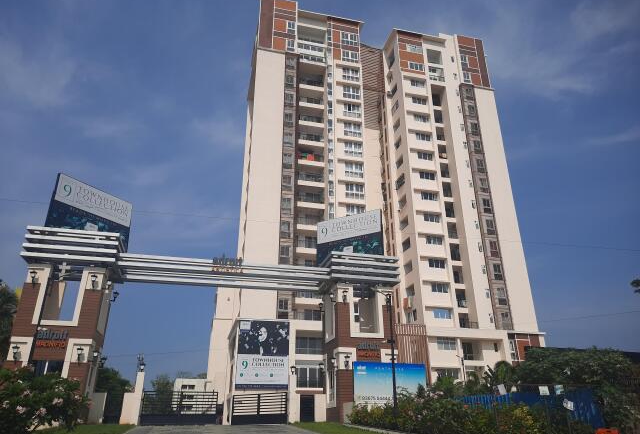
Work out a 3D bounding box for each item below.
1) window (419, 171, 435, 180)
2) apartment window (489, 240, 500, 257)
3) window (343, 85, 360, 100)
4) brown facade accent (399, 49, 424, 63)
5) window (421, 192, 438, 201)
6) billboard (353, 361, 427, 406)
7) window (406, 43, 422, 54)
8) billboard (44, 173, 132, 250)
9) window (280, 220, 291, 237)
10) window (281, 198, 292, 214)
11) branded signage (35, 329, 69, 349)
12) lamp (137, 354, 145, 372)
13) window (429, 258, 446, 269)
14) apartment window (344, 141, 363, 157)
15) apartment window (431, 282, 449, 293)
[{"bbox_3d":[14.163,-5.359,61.070,2.263,1.246,0.200,6,-24,-14],"label":"window"},{"bbox_3d":[21.901,4.051,58.042,1.110,2.190,0.200,6,-25,-13],"label":"apartment window"},{"bbox_3d":[4.352,-17.017,63.413,2.374,2.300,0.200,6,-24,-13],"label":"window"},{"bbox_3d":[13.515,-23.456,67.744,3.870,1.870,0.150,6,-25,-13],"label":"brown facade accent"},{"bbox_3d":[14.136,-2.588,59.184,2.300,1.180,0.200,6,-25,-13],"label":"window"},{"bbox_3d":[4.904,11.723,32.421,5.453,2.783,0.200,6,-24,-14],"label":"billboard"},{"bbox_3d":[14.098,-24.951,68.640,2.509,1.468,0.150,6,-24,-13],"label":"window"},{"bbox_3d":[-17.504,-0.035,35.483,0.300,4.450,6.400,-13,-27,28],"label":"billboard"},{"bbox_3d":[-3.936,1.398,52.671,0.995,1.997,0.150,6,-24,-13],"label":"window"},{"bbox_3d":[-3.910,-1.324,54.127,1.243,1.954,0.200,6,-24,-13],"label":"window"},{"bbox_3d":[-17.136,7.832,29.583,1.753,1.139,0.150,6,-24,-13],"label":"branded signage"},{"bbox_3d":[-12.475,10.137,32.159,0.500,1.230,0.500,6,-24,-13],"label":"lamp"},{"bbox_3d":[14.088,5.611,55.495,2.170,1.150,0.200,6,-25,-13],"label":"window"},{"bbox_3d":[4.299,-8.579,59.104,2.362,1.948,0.150,6,-24,-13],"label":"apartment window"},{"bbox_3d":[14.261,8.479,55.052,2.225,1.274,0.200,6,-24,-14],"label":"apartment window"}]

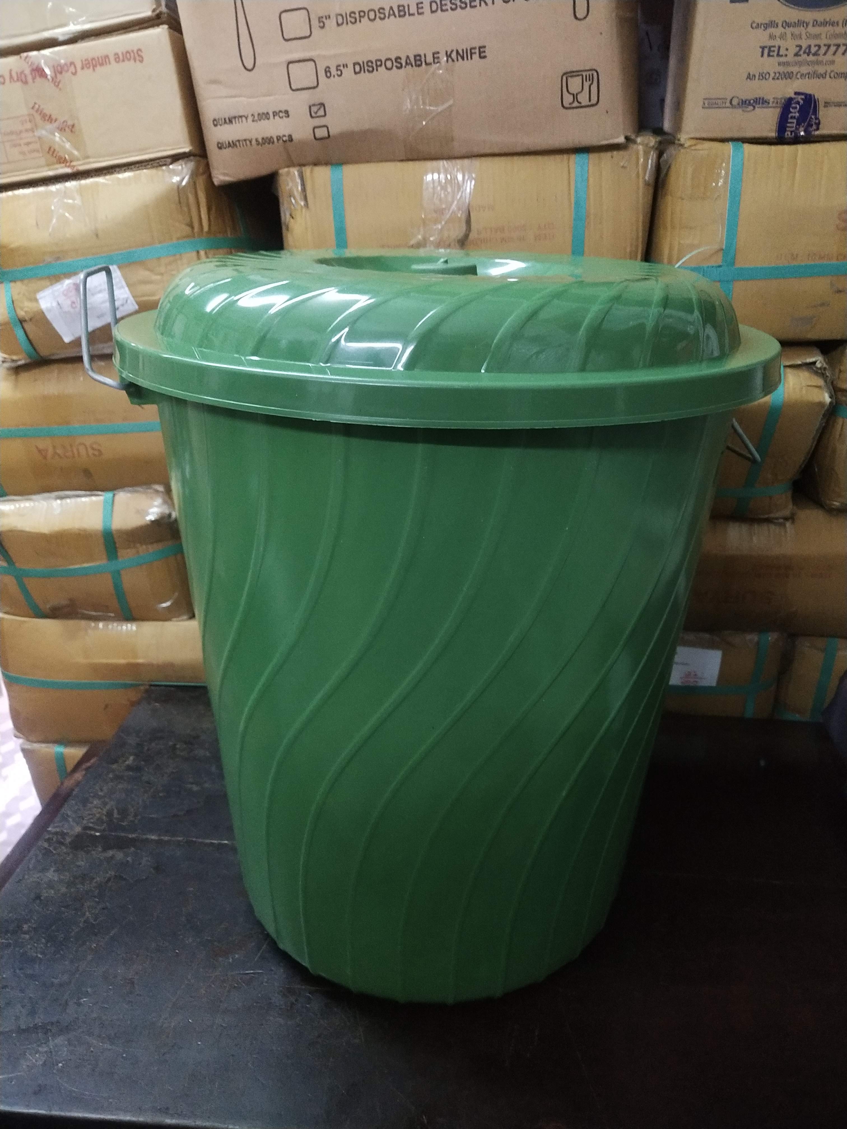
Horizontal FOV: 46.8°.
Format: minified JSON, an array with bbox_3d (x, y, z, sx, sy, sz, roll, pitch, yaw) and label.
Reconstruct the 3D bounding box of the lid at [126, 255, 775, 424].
[{"bbox_3d":[0.017,-0.188,0.715,0.473,0.067,0.473,1,21,0],"label":"lid"}]

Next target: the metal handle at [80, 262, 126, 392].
[{"bbox_3d":[-0.222,-0.173,0.707,0.030,0.079,0.078,0,21,-3],"label":"metal handle"}]

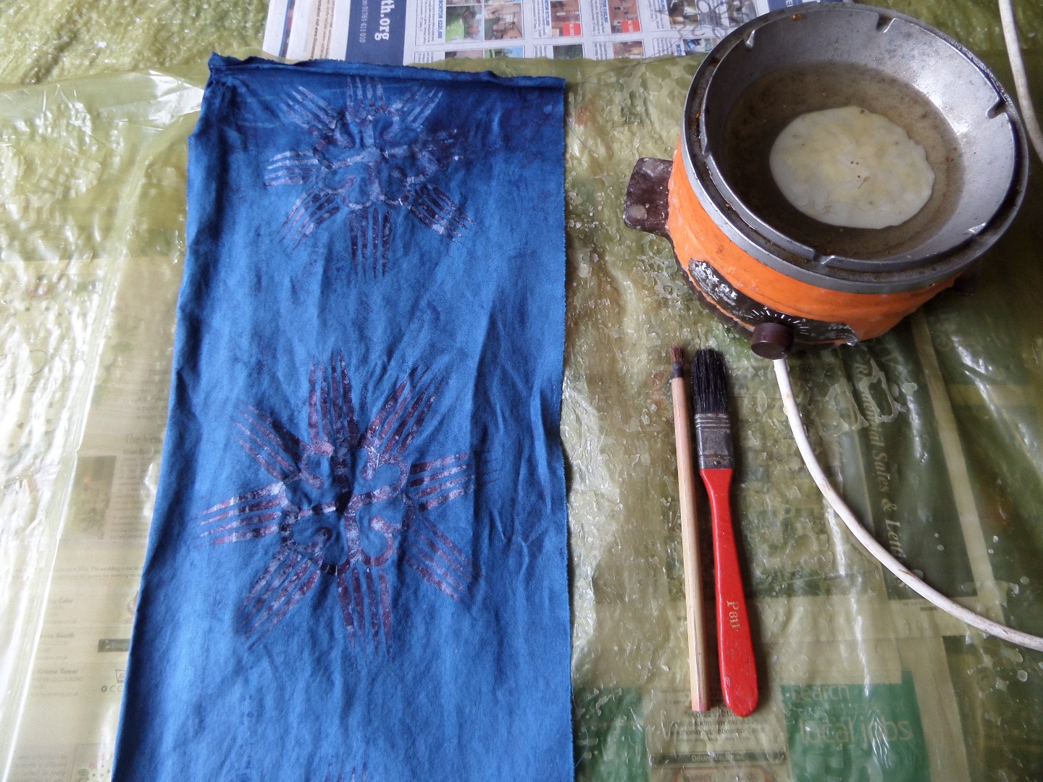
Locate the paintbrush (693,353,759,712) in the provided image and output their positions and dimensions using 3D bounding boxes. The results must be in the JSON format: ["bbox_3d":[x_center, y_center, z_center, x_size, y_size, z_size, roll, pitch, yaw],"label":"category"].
[{"bbox_3d":[0.102,0.065,0.365,0.019,0.012,0.182,0,71,2],"label":"paintbrush"}]

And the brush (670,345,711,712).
[{"bbox_3d":[0.085,0.063,0.367,0.009,0.009,0.183,0,71,2],"label":"brush"}]

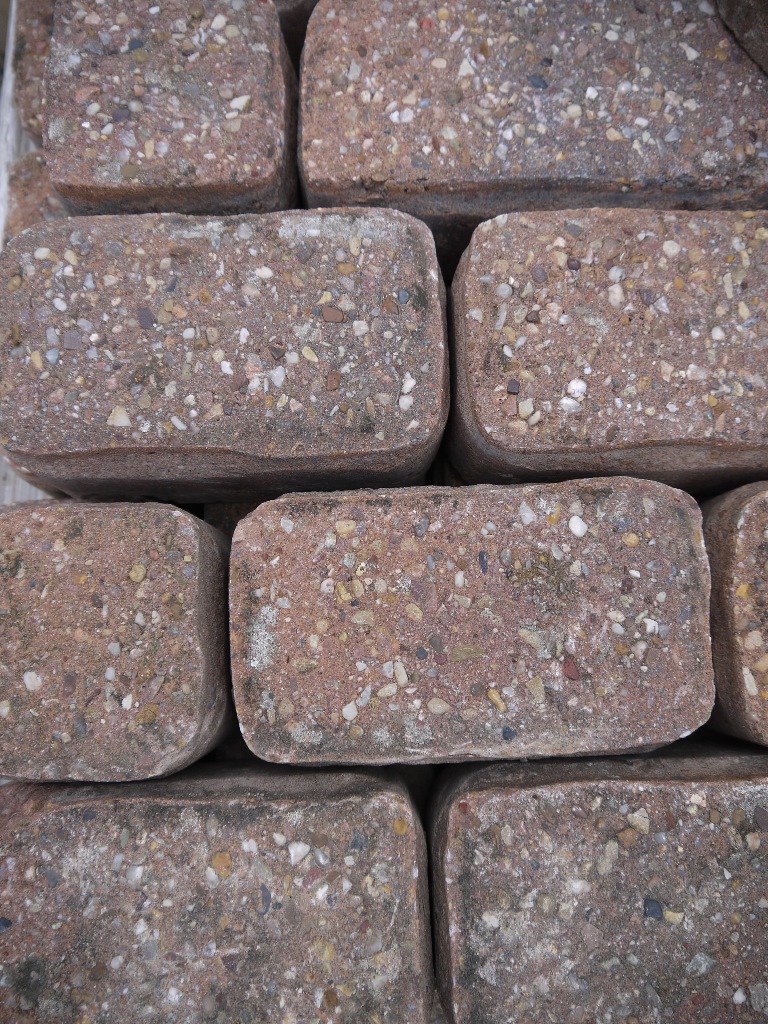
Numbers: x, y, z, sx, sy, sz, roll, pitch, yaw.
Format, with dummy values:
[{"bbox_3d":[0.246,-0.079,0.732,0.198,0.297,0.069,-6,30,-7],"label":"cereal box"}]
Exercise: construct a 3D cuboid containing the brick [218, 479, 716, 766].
[{"bbox_3d":[0.037,0.051,0.386,0.205,0.070,0.116,-3,80,1],"label":"brick"}]

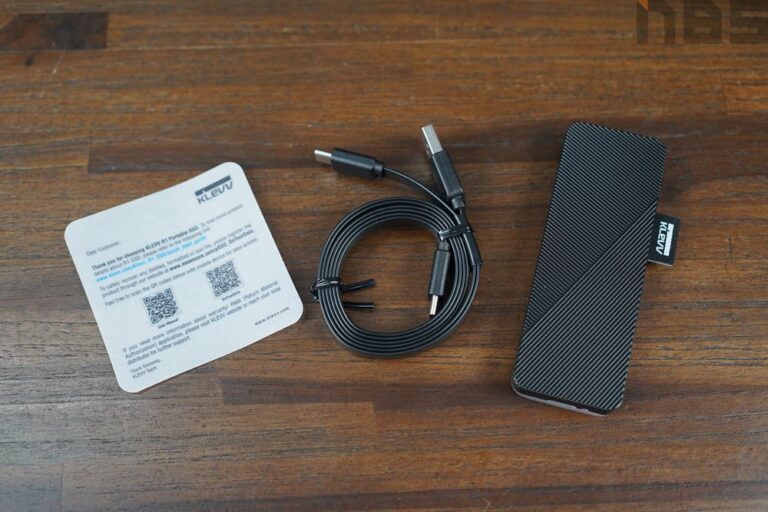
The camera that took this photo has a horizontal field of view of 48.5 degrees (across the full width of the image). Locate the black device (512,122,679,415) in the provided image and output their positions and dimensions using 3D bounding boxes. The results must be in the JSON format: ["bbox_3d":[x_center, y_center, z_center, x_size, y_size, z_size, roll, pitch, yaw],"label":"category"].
[{"bbox_3d":[0.088,0.004,0.348,0.050,0.013,0.121,14,68,6],"label":"black device"}]

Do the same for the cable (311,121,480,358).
[{"bbox_3d":[0.004,-0.008,0.351,0.070,0.015,0.099,-4,67,-2],"label":"cable"}]

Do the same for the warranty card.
[{"bbox_3d":[-0.083,0.007,0.352,0.079,0.001,0.080,-23,69,-10],"label":"warranty card"}]

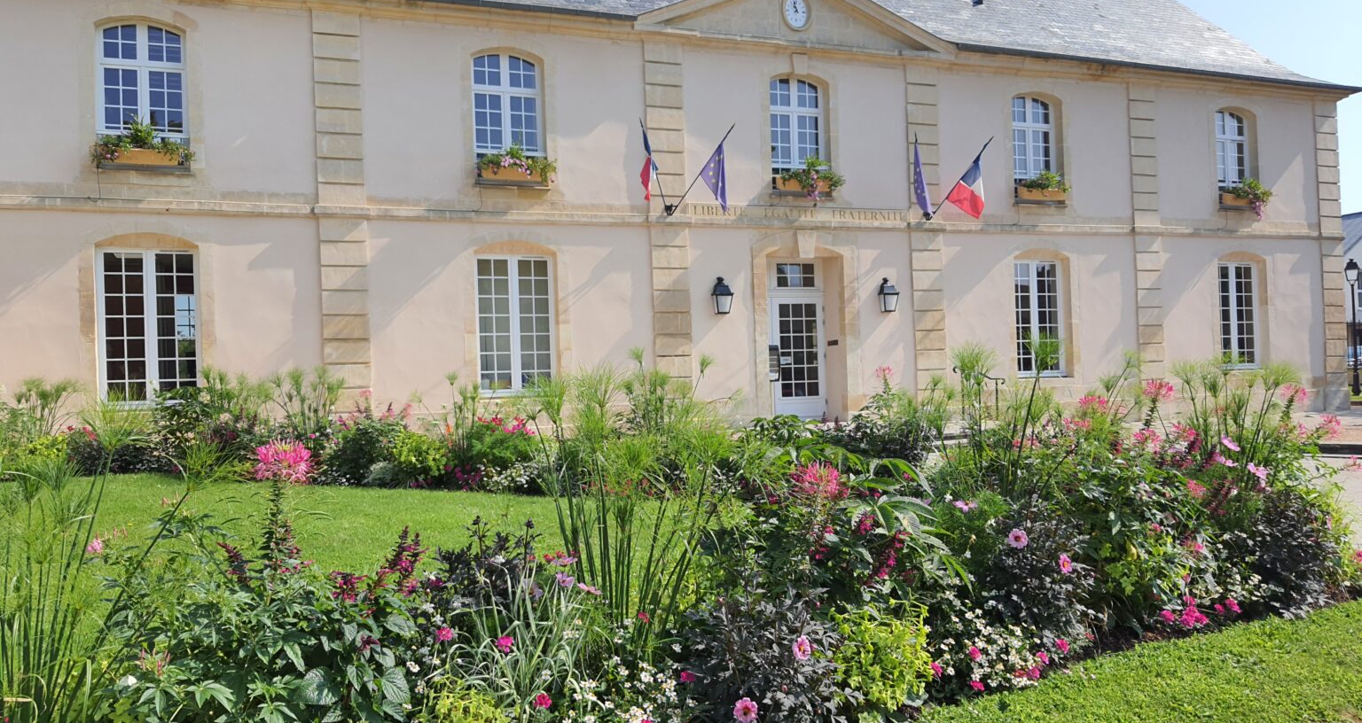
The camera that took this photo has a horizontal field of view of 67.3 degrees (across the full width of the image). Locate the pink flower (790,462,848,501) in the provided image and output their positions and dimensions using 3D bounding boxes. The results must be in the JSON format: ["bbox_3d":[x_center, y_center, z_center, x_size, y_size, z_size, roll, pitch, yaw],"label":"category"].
[{"bbox_3d":[0.599,0.521,4.450,0.235,0.155,0.220,-2,0,7],"label":"pink flower"}]

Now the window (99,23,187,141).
[{"bbox_3d":[-7.272,-3.742,13.853,1.094,1.715,0.150,-2,-1,-22],"label":"window"}]

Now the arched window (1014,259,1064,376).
[{"bbox_3d":[6.678,-0.825,19.337,1.294,2.198,0.150,-2,-1,-22],"label":"arched window"}]

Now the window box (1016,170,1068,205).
[{"bbox_3d":[6.807,-3.288,19.276,0.980,0.560,0.380,-1,-1,-19],"label":"window box"}]

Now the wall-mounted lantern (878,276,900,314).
[{"bbox_3d":[3.580,-1.144,17.660,0.310,0.597,0.280,-2,-1,-22],"label":"wall-mounted lantern"}]

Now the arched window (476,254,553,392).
[{"bbox_3d":[-2.626,-0.606,16.184,1.240,2.180,0.150,-1,-1,-19],"label":"arched window"}]

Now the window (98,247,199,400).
[{"bbox_3d":[-7.537,-0.519,14.462,1.270,2.200,0.150,-1,-1,-19],"label":"window"}]

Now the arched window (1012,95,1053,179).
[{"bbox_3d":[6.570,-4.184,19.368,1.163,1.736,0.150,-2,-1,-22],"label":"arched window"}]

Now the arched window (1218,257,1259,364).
[{"bbox_3d":[11.485,-0.978,21.133,1.220,2.200,0.150,-1,-1,-19],"label":"arched window"}]

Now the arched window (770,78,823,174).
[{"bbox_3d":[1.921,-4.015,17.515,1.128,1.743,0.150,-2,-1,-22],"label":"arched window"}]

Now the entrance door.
[{"bbox_3d":[2.079,-0.378,18.174,1.100,2.770,0.150,-1,-1,-19],"label":"entrance door"}]

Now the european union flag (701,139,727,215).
[{"bbox_3d":[0.510,-2.874,15.831,0.420,1.124,0.150,-2,-1,29],"label":"european union flag"}]

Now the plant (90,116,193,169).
[{"bbox_3d":[-7.133,-2.900,13.535,1.190,0.614,0.380,-2,-1,-22],"label":"plant"}]

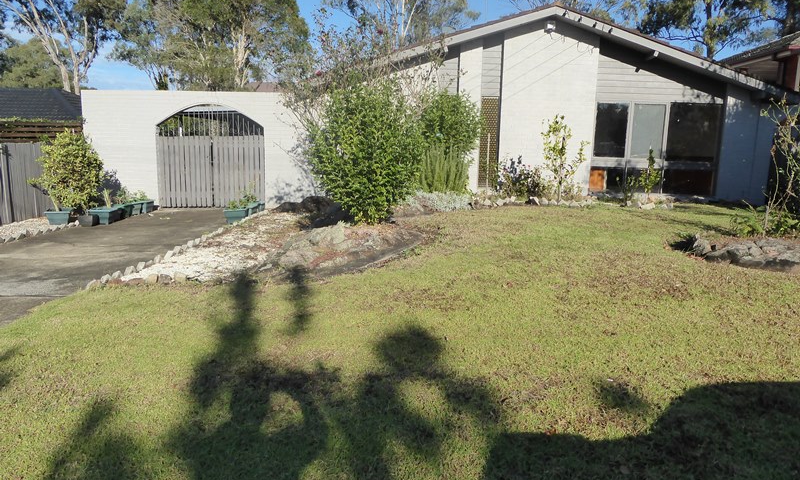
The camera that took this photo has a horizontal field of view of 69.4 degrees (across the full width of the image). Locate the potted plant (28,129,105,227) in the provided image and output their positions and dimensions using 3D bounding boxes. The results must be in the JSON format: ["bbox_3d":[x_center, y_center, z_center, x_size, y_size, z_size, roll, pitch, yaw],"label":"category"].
[{"bbox_3d":[-5.942,-1.105,10.331,1.220,1.745,1.200,1,9,0],"label":"potted plant"}]

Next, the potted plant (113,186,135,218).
[{"bbox_3d":[-5.438,-0.735,11.253,0.360,0.577,0.420,1,9,0],"label":"potted plant"}]

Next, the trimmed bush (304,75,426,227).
[{"bbox_3d":[-0.595,-1.512,10.040,2.042,2.508,1.900,1,9,0],"label":"trimmed bush"}]

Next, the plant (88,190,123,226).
[{"bbox_3d":[-5.330,-0.616,10.512,0.356,0.594,0.520,1,9,0],"label":"plant"}]

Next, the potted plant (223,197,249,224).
[{"bbox_3d":[-2.974,-0.538,10.466,0.380,0.458,0.380,1,9,0],"label":"potted plant"}]

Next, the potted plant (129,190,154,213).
[{"bbox_3d":[-5.466,-0.796,12.206,0.380,0.458,0.420,1,9,0],"label":"potted plant"}]

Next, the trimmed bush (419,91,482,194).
[{"bbox_3d":[0.952,-1.934,11.738,1.358,2.145,1.250,1,9,0],"label":"trimmed bush"}]

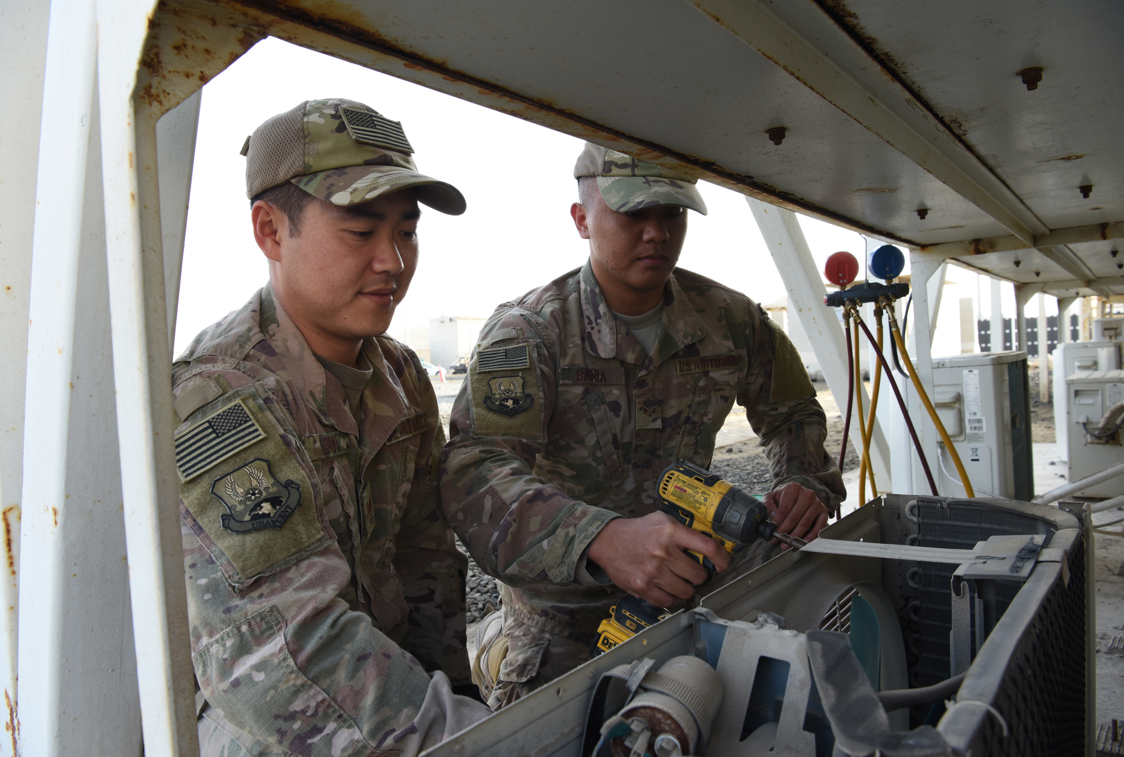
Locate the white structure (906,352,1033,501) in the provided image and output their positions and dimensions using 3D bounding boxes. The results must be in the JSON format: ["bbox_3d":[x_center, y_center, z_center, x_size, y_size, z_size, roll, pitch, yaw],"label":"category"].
[{"bbox_3d":[1.419,0.278,2.632,0.325,0.710,0.860,-3,2,36],"label":"white structure"}]

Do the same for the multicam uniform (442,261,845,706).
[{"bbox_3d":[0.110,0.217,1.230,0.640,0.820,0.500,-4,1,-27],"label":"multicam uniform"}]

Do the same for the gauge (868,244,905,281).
[{"bbox_3d":[0.772,-0.276,1.800,0.081,0.081,0.034,-6,1,11],"label":"gauge"}]

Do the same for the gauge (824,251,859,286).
[{"bbox_3d":[0.673,-0.264,1.820,0.081,0.081,0.034,-6,1,11],"label":"gauge"}]

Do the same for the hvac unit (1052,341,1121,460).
[{"bbox_3d":[3.366,0.119,4.791,0.335,0.715,0.860,-2,2,38],"label":"hvac unit"}]

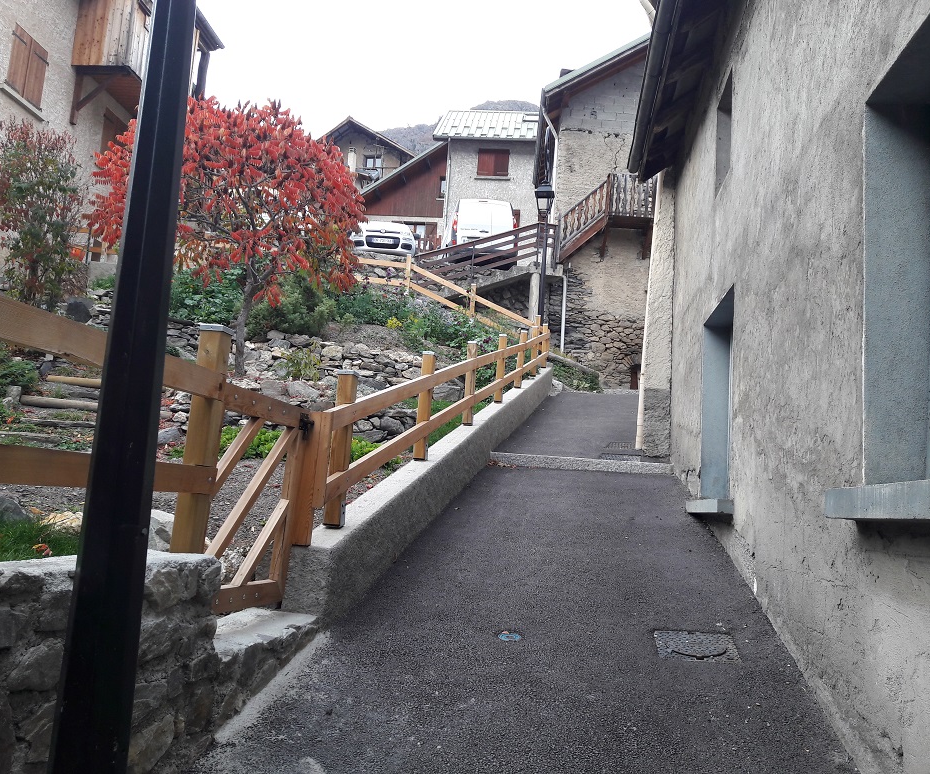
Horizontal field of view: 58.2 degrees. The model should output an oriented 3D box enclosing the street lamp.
[{"bbox_3d":[1.643,-2.668,18.297,0.460,3.800,0.460,5,-8,-6],"label":"street lamp"}]

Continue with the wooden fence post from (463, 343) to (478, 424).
[{"bbox_3d":[0.073,-0.030,9.153,0.092,0.910,0.092,3,-8,11],"label":"wooden fence post"}]

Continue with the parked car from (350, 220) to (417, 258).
[{"bbox_3d":[-2.080,-3.568,22.139,1.650,1.550,3.650,5,-8,-3],"label":"parked car"}]

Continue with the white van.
[{"bbox_3d":[0.280,-3.985,24.950,1.810,1.820,4.300,5,-8,-5],"label":"white van"}]

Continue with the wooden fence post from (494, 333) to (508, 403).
[{"bbox_3d":[0.487,-0.238,11.200,0.092,0.910,0.092,3,-8,11],"label":"wooden fence post"}]

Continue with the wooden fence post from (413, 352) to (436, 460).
[{"bbox_3d":[-0.334,0.168,7.132,0.092,0.910,0.092,3,-8,11],"label":"wooden fence post"}]

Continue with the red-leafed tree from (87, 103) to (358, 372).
[{"bbox_3d":[-2.697,-1.717,9.400,3.108,3.142,2.900,4,-8,0],"label":"red-leafed tree"}]

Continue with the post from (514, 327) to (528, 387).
[{"bbox_3d":[0.870,-0.428,13.248,0.092,0.910,0.092,3,-8,11],"label":"post"}]

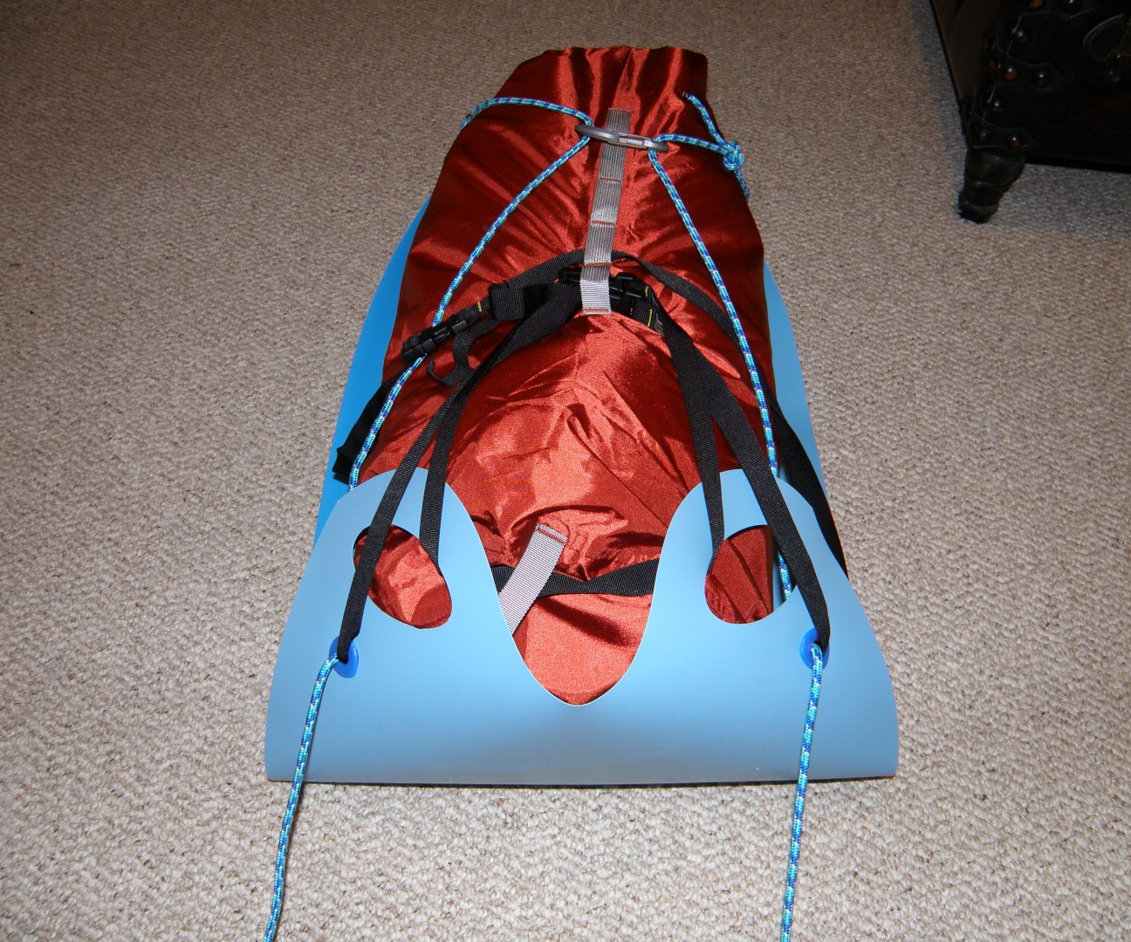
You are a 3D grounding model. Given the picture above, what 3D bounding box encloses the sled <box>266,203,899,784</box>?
[{"bbox_3d":[0.016,-0.096,0.909,0.480,0.195,0.760,1,53,0],"label":"sled"}]

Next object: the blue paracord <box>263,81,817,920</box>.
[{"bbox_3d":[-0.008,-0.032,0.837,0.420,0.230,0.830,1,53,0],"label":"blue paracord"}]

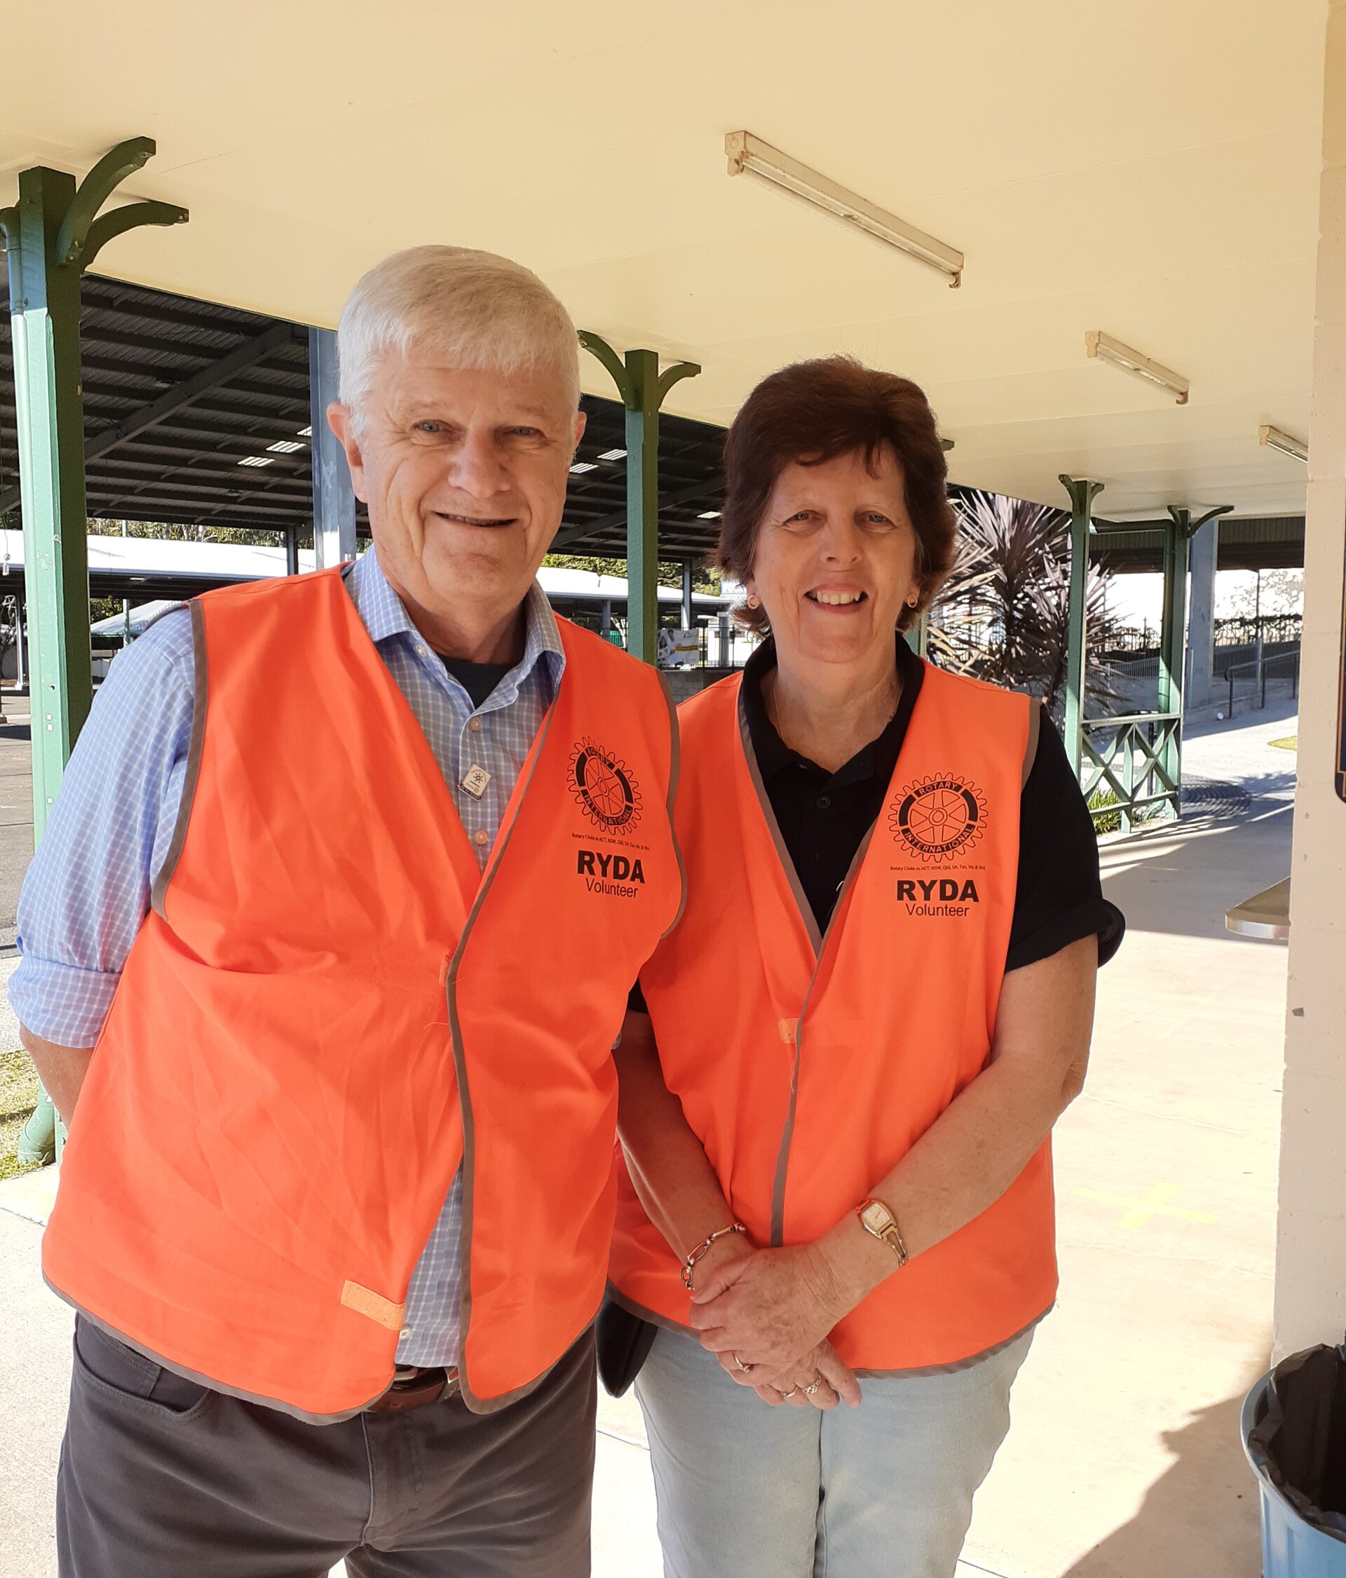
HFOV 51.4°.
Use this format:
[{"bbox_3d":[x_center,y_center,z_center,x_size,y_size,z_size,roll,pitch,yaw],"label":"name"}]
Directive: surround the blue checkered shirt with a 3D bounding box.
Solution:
[{"bbox_3d":[-0.250,0.122,1.170,0.560,0.640,0.330,-3,6,-28],"label":"blue checkered shirt"}]

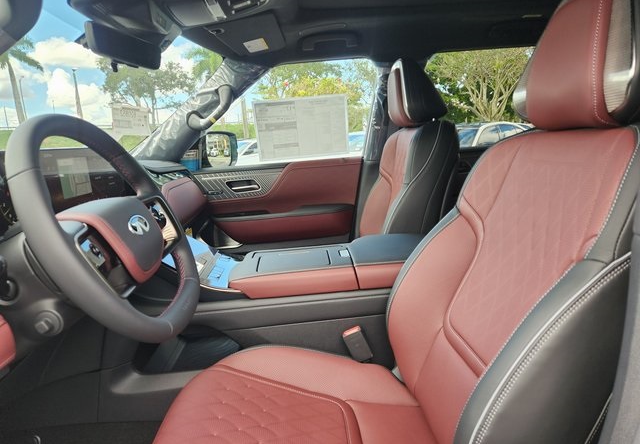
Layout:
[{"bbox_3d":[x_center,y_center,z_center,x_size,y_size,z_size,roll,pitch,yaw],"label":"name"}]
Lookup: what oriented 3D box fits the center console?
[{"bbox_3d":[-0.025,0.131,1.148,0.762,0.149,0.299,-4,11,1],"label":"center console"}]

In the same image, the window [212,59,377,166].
[{"bbox_3d":[-0.140,-0.460,1.862,0.762,0.433,0.062,-4,26,1],"label":"window"}]

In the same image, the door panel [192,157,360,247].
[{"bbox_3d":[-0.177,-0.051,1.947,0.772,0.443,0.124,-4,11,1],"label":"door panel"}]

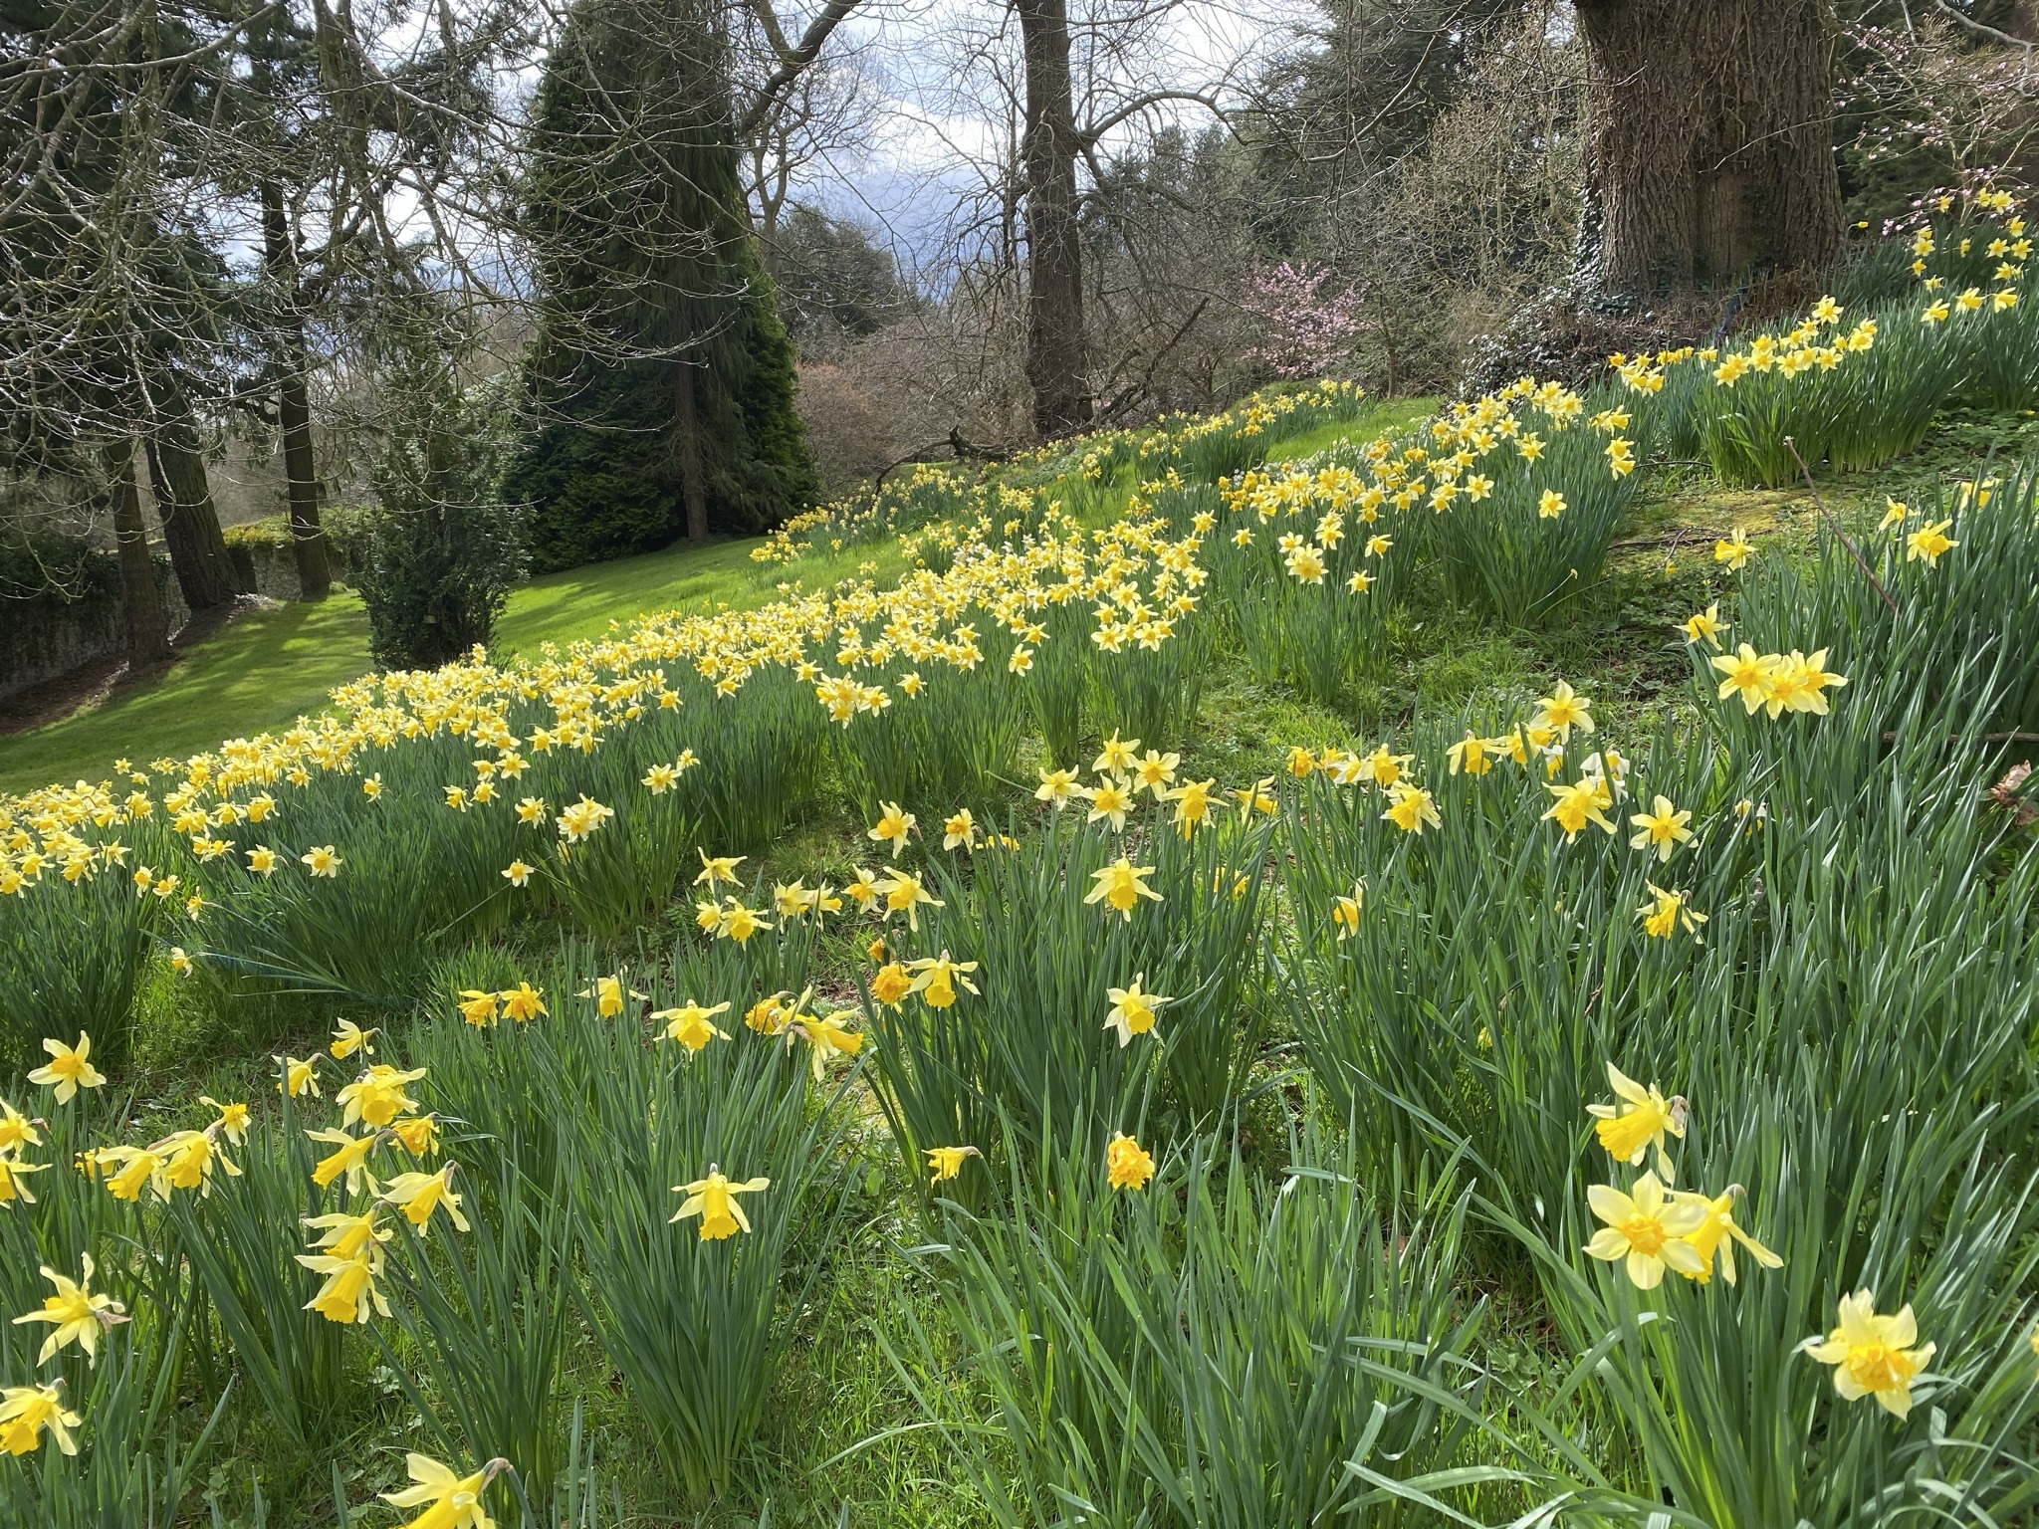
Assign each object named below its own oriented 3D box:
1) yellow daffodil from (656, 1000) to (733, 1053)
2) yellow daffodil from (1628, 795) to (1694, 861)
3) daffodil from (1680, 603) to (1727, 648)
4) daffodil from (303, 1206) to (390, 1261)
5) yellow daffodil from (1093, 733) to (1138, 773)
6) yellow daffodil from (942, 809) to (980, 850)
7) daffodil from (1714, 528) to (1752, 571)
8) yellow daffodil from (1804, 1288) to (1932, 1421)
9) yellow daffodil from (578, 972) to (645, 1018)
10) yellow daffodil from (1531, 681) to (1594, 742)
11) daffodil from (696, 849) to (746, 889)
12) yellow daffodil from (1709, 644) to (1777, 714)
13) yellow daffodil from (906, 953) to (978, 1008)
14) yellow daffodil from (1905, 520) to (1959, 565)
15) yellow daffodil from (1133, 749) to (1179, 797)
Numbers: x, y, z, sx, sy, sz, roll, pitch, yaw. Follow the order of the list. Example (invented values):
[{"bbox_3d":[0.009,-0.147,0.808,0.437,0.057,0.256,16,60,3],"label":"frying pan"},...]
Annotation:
[{"bbox_3d":[-0.370,0.298,1.740,0.089,0.086,0.060,-4,37,-13],"label":"yellow daffodil"},{"bbox_3d":[0.741,0.074,1.770,0.078,0.077,0.050,-3,6,2],"label":"yellow daffodil"},{"bbox_3d":[1.113,-0.229,2.500,0.055,0.080,0.082,9,5,-32],"label":"daffodil"},{"bbox_3d":[-0.624,0.438,1.420,0.078,0.068,0.065,3,29,44],"label":"daffodil"},{"bbox_3d":[0.177,-0.020,2.800,0.085,0.083,0.060,-4,15,-5],"label":"yellow daffodil"},{"bbox_3d":[-0.106,0.124,2.920,0.085,0.083,0.060,6,10,44],"label":"yellow daffodil"},{"bbox_3d":[1.280,-0.386,2.750,0.062,0.078,0.075,-3,7,-18],"label":"daffodil"},{"bbox_3d":[0.580,0.404,1.050,0.088,0.086,0.055,-1,-6,15],"label":"yellow daffodil"},{"bbox_3d":[-0.524,0.291,1.970,0.085,0.083,0.060,-4,45,-5],"label":"yellow daffodil"},{"bbox_3d":[0.758,-0.073,2.140,0.090,0.087,0.055,4,20,25],"label":"yellow daffodil"},{"bbox_3d":[-0.475,0.167,2.430,0.078,0.066,0.050,-2,0,6],"label":"daffodil"},{"bbox_3d":[0.955,-0.113,2.020,0.092,0.089,0.055,7,11,33],"label":"yellow daffodil"},{"bbox_3d":[-0.088,0.245,1.730,0.081,0.068,0.060,-2,32,6],"label":"yellow daffodil"},{"bbox_3d":[1.496,-0.368,2.520,0.085,0.083,0.060,-3,23,0],"label":"yellow daffodil"},{"bbox_3d":[0.215,0.014,2.400,0.076,0.076,0.050,-2,11,9],"label":"yellow daffodil"}]

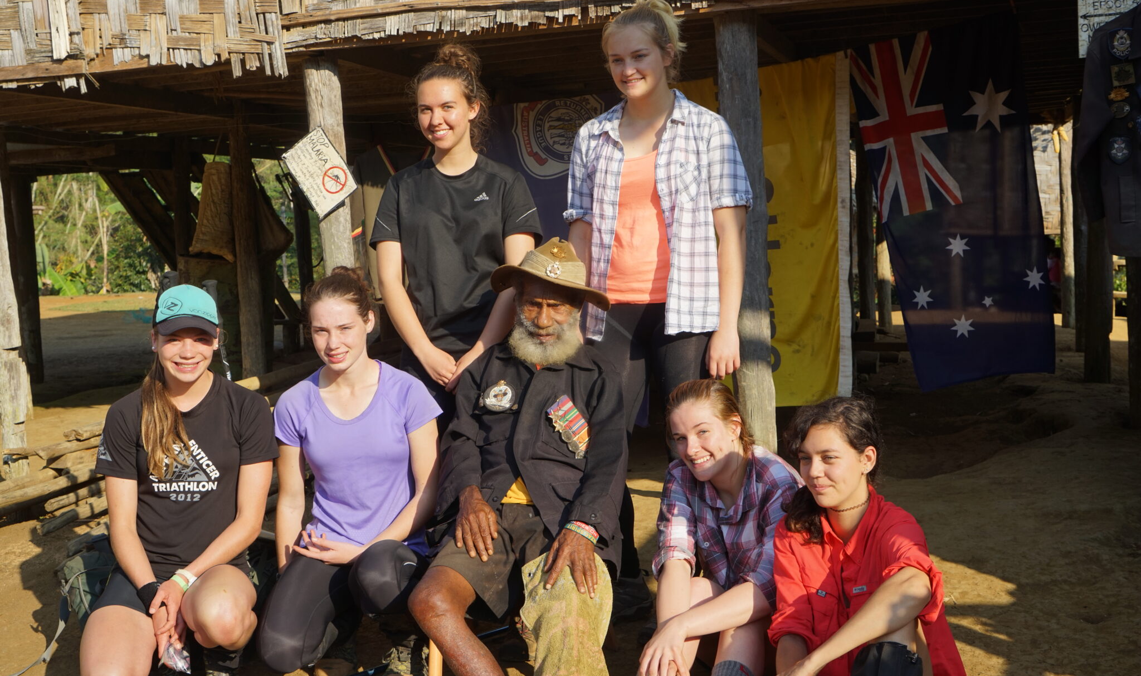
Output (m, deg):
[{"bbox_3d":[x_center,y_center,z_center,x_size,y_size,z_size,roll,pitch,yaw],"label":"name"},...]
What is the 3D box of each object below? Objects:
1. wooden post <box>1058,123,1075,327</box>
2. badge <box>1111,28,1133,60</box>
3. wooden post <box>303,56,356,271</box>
[{"bbox_3d":[4.036,-0.904,10.835,0.115,1.666,0.115,-1,6,18],"label":"wooden post"},{"bbox_3d":[1.767,-0.942,4.270,0.082,0.103,0.012,-1,6,16],"label":"badge"},{"bbox_3d":[-0.998,-0.287,5.808,0.150,1.846,0.150,-3,6,18],"label":"wooden post"}]

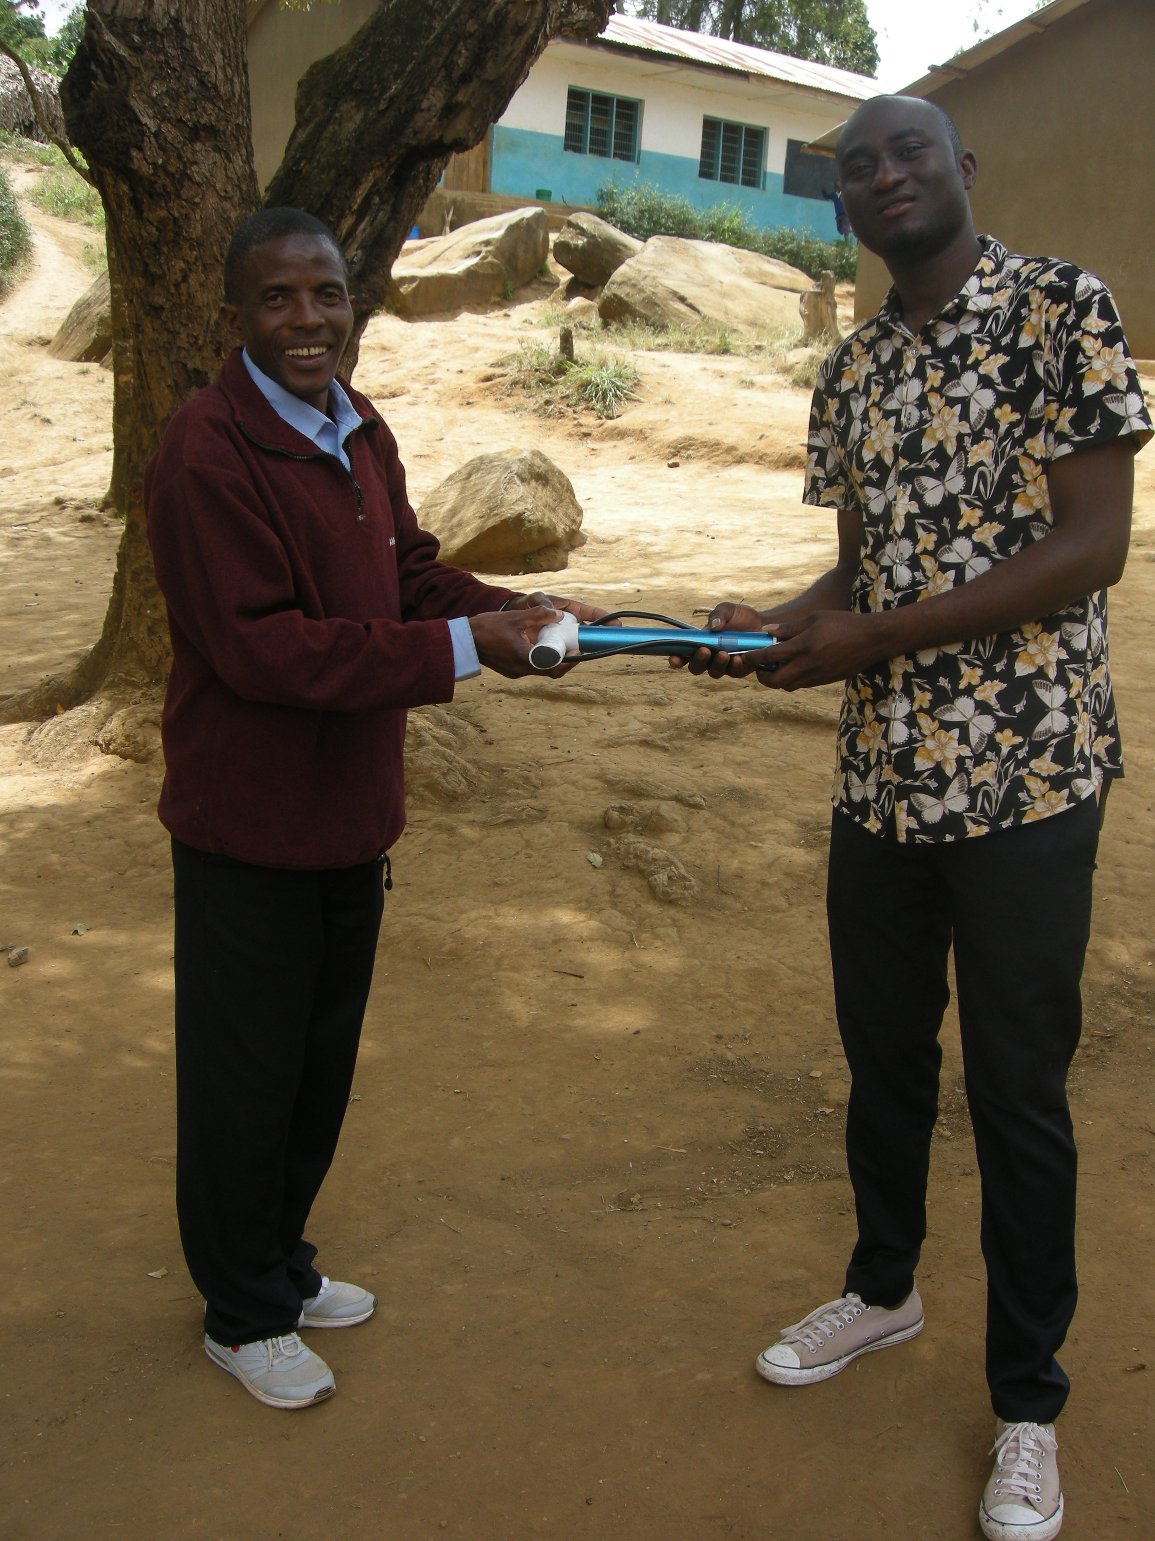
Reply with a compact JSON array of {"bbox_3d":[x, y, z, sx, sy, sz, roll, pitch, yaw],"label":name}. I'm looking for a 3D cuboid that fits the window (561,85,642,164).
[{"bbox_3d":[0.493,-11.515,28.617,1.600,1.120,0.120,-5,14,-32],"label":"window"}]

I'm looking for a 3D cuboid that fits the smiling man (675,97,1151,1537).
[{"bbox_3d":[0.421,0.079,2.094,0.650,1.820,0.540,-8,16,-41],"label":"smiling man"}]

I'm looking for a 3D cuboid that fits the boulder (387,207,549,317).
[{"bbox_3d":[-1.251,-5.713,18.000,1.950,1.120,1.500,3,12,0],"label":"boulder"}]

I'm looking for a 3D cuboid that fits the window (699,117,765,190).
[{"bbox_3d":[2.970,-11.628,30.201,1.580,1.120,0.120,-5,14,-32],"label":"window"}]

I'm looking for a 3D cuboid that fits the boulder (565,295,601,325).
[{"bbox_3d":[0.071,-4.936,17.200,0.400,0.310,0.360,3,12,0],"label":"boulder"}]

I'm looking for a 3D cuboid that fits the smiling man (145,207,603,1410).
[{"bbox_3d":[-0.284,0.088,2.232,0.640,1.670,0.500,12,15,35],"label":"smiling man"}]

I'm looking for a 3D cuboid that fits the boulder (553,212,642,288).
[{"bbox_3d":[0.227,-5.946,18.300,1.050,0.880,1.050,3,12,0],"label":"boulder"}]

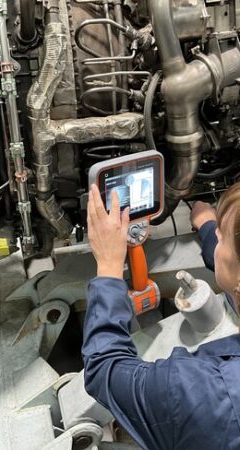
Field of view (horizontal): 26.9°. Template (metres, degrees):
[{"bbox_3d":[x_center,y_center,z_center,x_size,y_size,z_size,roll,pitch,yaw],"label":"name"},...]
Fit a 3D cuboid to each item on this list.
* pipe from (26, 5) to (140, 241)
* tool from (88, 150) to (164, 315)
[{"bbox_3d":[-0.117,-0.288,1.662,0.370,0.740,0.170,-8,33,-13],"label":"pipe"},{"bbox_3d":[0.020,0.024,1.174,0.170,0.370,0.135,-17,28,-29],"label":"tool"}]

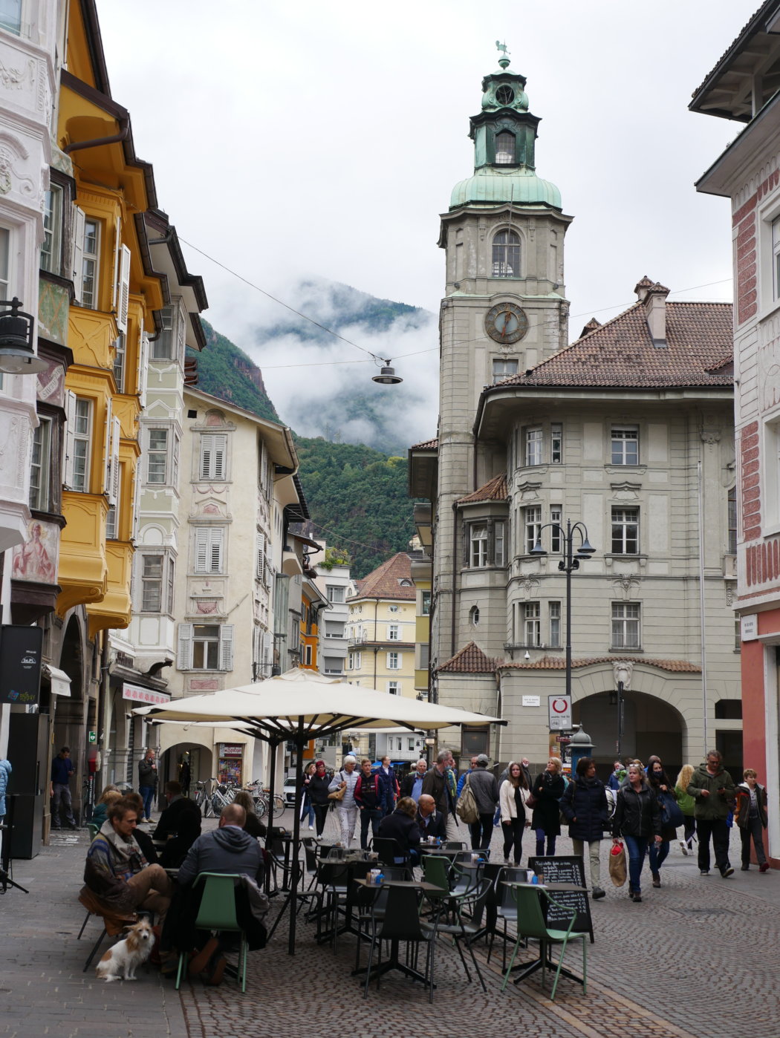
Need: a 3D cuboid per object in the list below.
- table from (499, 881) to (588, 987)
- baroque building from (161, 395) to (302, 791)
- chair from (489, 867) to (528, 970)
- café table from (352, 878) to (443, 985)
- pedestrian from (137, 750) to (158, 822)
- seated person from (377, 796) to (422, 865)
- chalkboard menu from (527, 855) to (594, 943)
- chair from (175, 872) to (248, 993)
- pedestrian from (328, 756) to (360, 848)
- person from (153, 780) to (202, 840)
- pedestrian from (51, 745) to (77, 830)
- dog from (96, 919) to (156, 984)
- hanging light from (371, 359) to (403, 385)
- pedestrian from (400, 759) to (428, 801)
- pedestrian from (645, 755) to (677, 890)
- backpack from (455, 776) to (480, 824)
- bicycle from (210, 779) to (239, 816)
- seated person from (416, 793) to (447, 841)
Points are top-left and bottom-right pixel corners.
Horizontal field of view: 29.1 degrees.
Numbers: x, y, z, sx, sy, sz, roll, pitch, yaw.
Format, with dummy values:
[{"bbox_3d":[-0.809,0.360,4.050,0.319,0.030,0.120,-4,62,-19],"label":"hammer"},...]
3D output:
[{"bbox_3d":[1.277,3.415,12.400,0.610,0.740,0.640,2,-9,-5],"label":"table"},{"bbox_3d":[-5.563,2.959,50.120,4.900,13.300,8.000,1,-9,-2],"label":"baroque building"},{"bbox_3d":[1.109,3.343,12.500,0.530,0.790,0.570,2,-9,-5],"label":"chair"},{"bbox_3d":[0.055,3.142,11.414,0.600,0.725,0.630,0,-9,10],"label":"café table"},{"bbox_3d":[-6.005,6.625,37.200,0.450,1.780,0.500,-4,-10,28],"label":"pedestrian"},{"bbox_3d":[0.103,3.837,17.300,0.560,1.280,0.800,-7,-12,41],"label":"seated person"},{"bbox_3d":[1.586,3.540,13.958,0.600,0.780,0.380,7,-10,-32],"label":"chalkboard menu"},{"bbox_3d":[-1.303,3.007,10.950,0.520,0.820,0.530,1,-9,-2],"label":"chair"},{"bbox_3d":[-0.750,4.654,24.272,0.530,1.640,0.420,4,-9,-20],"label":"pedestrian"},{"bbox_3d":[-2.628,3.889,18.200,0.820,1.360,0.580,-3,-10,22],"label":"person"},{"bbox_3d":[-6.957,5.735,32.000,0.520,1.740,0.480,8,-11,-37],"label":"pedestrian"},{"bbox_3d":[-1.931,3.146,10.950,0.410,0.430,0.240,0,-9,6],"label":"dog"},{"bbox_3d":[-0.045,-2.721,27.500,0.570,0.410,0.570,1,-9,0],"label":"hanging light"},{"bbox_3d":[0.493,4.896,25.300,0.540,1.730,0.360,2,-9,-3],"label":"pedestrian"},{"bbox_3d":[3.728,4.219,20.700,0.560,1.720,0.480,0,-9,8],"label":"pedestrian"},{"bbox_3d":[1.255,4.545,24.300,0.360,0.720,0.260,-1,-9,14],"label":"backpack"},{"bbox_3d":[-4.616,7.913,42.475,0.600,1.070,1.720,-3,-10,24],"label":"bicycle"},{"bbox_3d":[0.364,3.574,15.942,0.540,1.270,0.720,-3,-10,26],"label":"seated person"}]

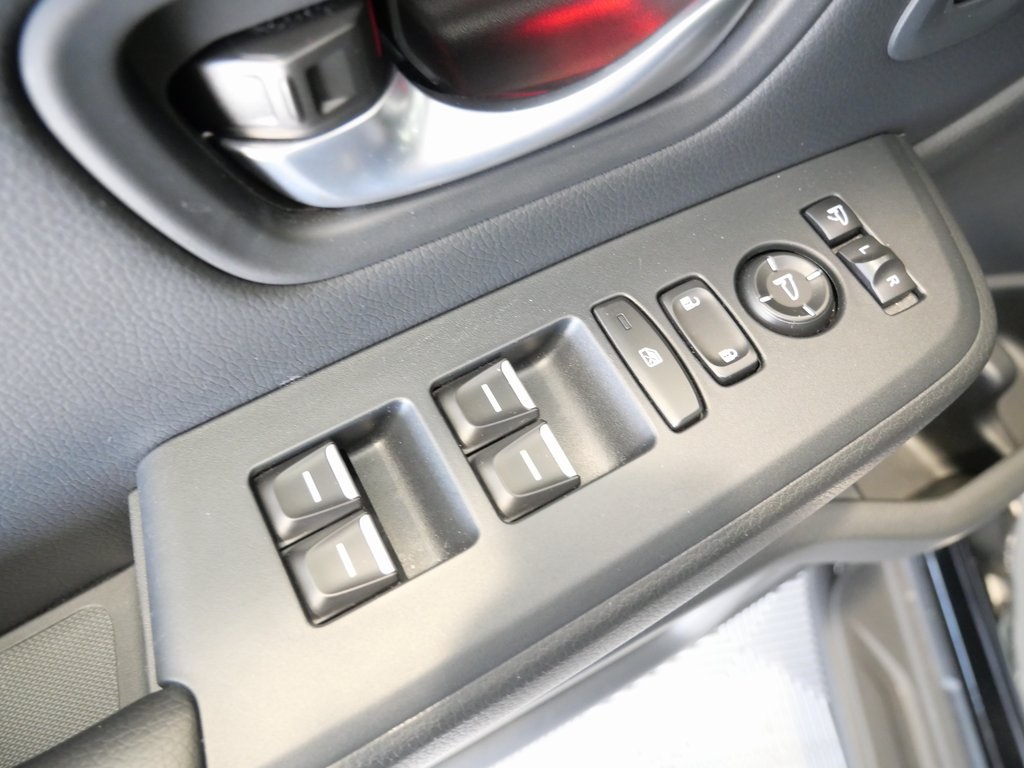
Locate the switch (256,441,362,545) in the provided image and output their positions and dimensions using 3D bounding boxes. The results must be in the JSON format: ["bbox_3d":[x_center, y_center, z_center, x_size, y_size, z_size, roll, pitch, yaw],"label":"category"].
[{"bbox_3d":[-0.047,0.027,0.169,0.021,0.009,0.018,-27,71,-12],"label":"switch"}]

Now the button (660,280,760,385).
[{"bbox_3d":[0.052,-0.014,0.187,0.012,0.006,0.027,-27,71,-12],"label":"button"}]

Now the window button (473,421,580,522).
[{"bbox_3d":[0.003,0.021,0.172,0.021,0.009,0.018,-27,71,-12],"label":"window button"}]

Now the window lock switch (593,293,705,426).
[{"bbox_3d":[0.035,-0.006,0.183,0.011,0.006,0.037,-27,71,-12],"label":"window lock switch"}]

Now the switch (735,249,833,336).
[{"bbox_3d":[0.075,-0.025,0.192,0.025,0.006,0.025,1,68,-1],"label":"switch"}]

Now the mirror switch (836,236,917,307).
[{"bbox_3d":[0.100,-0.031,0.195,0.012,0.006,0.018,-27,71,-12],"label":"mirror switch"}]

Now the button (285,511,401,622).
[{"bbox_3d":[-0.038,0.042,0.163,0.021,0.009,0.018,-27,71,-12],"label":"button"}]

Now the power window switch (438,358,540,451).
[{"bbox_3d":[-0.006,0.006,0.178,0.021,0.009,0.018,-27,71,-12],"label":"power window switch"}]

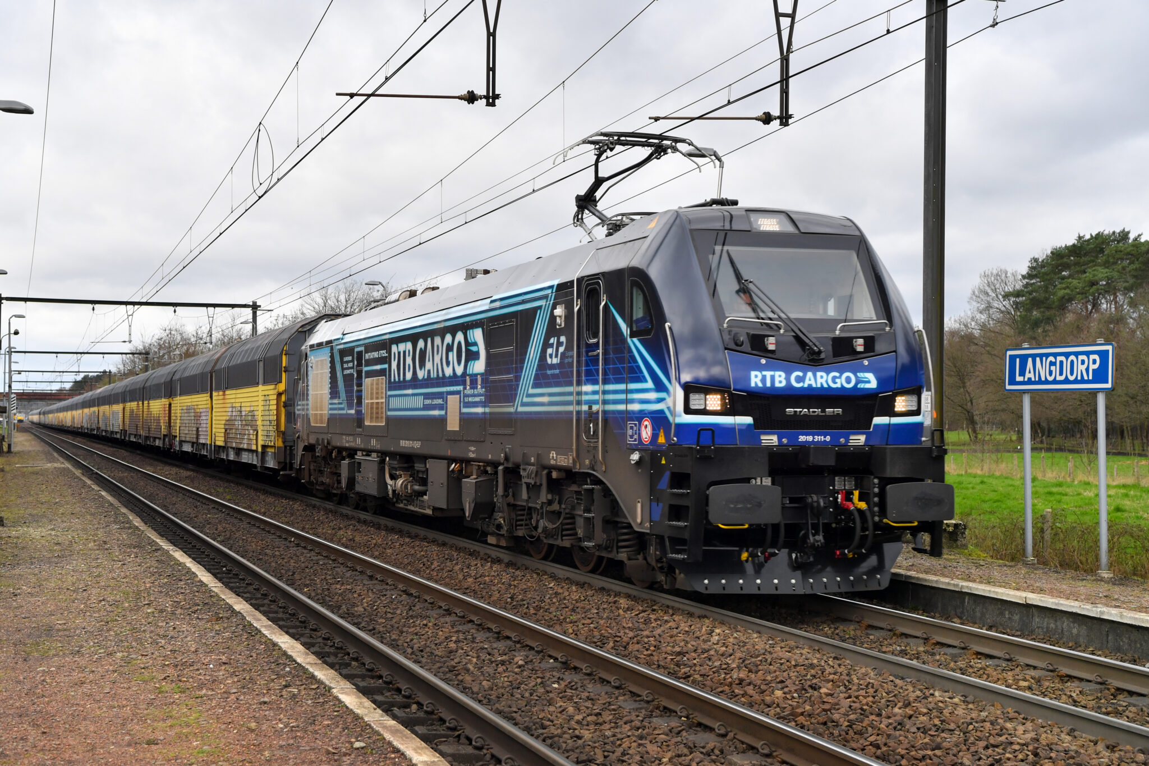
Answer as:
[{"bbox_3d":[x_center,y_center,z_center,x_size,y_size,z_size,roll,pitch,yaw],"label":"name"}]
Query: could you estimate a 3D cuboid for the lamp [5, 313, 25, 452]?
[{"bbox_3d":[-22.716,0.000,65.167,0.760,5.660,0.300,1,-1,-20],"label":"lamp"}]

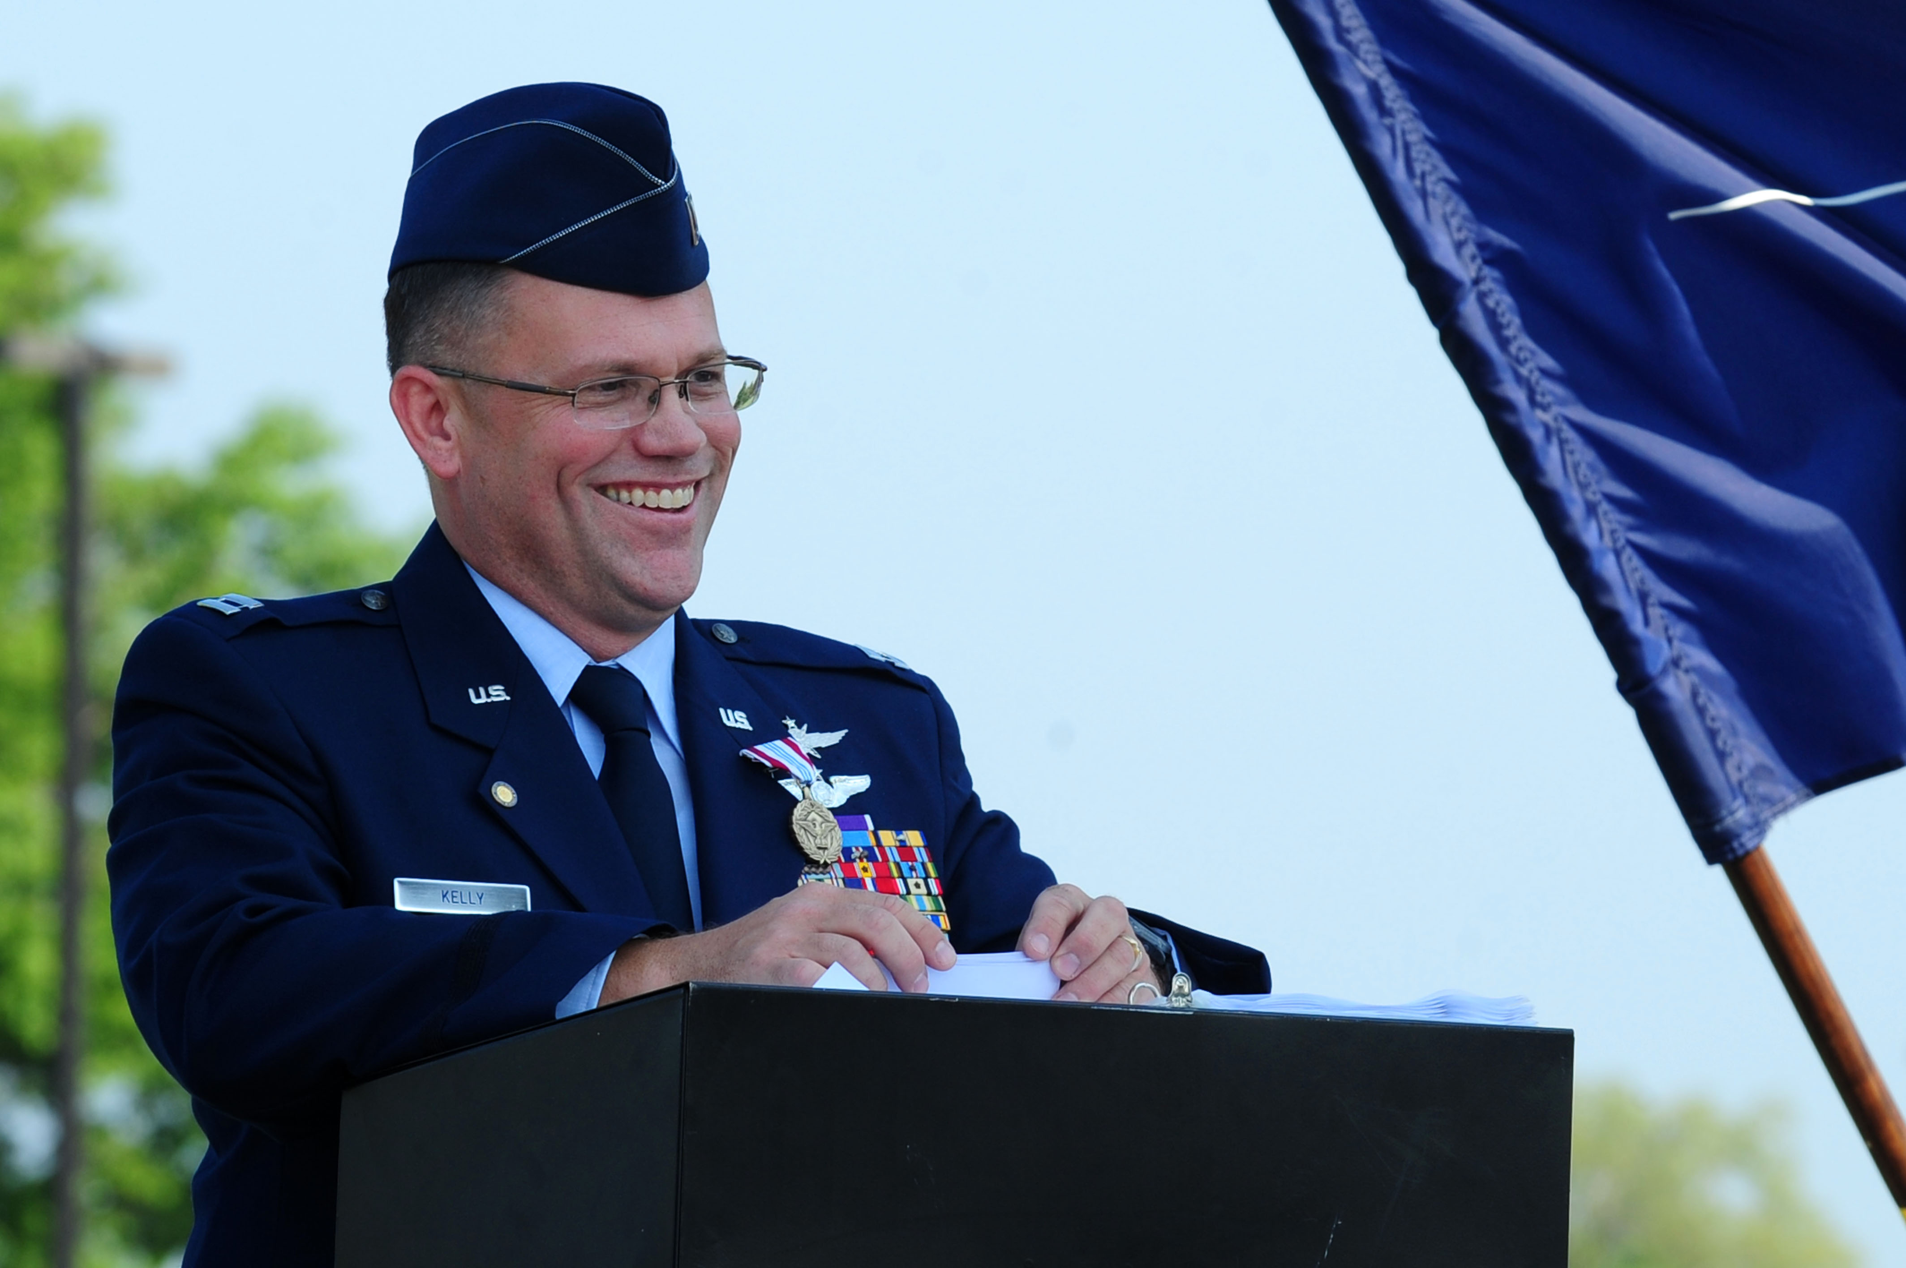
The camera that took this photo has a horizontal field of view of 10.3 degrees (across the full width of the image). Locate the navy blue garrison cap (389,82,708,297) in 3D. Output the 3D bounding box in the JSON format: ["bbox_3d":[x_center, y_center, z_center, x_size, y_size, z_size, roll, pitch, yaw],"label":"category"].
[{"bbox_3d":[-0.225,-0.250,5.900,0.160,0.116,0.207,-5,10,-44],"label":"navy blue garrison cap"}]

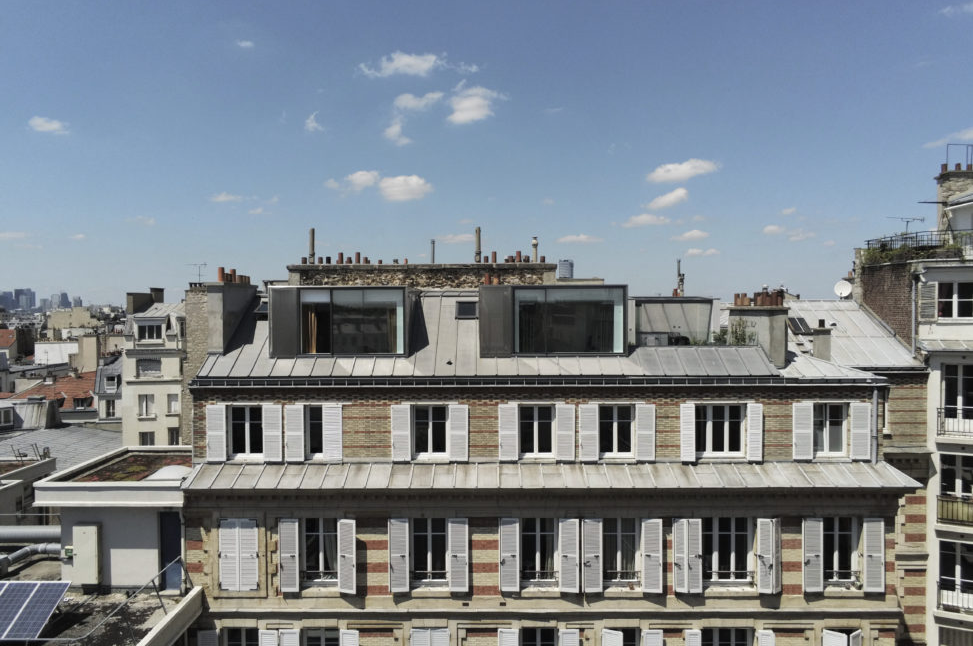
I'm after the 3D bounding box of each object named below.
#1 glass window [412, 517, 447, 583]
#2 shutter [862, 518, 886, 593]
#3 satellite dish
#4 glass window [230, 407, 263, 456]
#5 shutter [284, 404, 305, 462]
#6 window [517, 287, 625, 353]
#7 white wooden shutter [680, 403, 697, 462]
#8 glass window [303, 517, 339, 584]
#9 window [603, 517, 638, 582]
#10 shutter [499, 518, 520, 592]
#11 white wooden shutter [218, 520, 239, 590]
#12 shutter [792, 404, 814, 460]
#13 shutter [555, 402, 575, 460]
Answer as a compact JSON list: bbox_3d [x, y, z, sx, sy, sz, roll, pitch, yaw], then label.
[{"bbox_3d":[-1.700,6.754,19.280,1.030,1.980,0.080,0,1,0],"label":"glass window"},{"bbox_3d":[11.011,6.598,18.350,0.624,2.083,0.060,0,1,2],"label":"shutter"},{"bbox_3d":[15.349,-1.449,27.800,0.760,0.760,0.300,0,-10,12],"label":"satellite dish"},{"bbox_3d":[-7.284,3.297,19.686,1.145,1.558,0.100,0,1,0],"label":"glass window"},{"bbox_3d":[-5.755,3.316,19.406,0.574,1.686,0.050,0,1,0],"label":"shutter"},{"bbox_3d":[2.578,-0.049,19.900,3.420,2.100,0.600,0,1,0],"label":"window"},{"bbox_3d":[5.848,3.179,18.730,0.439,1.672,0.060,0,1,0],"label":"white wooden shutter"},{"bbox_3d":[-4.770,6.562,18.691,1.130,1.924,0.100,0,1,0],"label":"glass window"},{"bbox_3d":[3.882,6.568,18.730,1.101,1.926,0.120,0,1,0],"label":"window"},{"bbox_3d":[0.665,6.610,18.380,0.591,2.078,0.060,0,1,3],"label":"shutter"},{"bbox_3d":[-7.603,6.862,19.100,0.585,2.110,0.050,0,1,0],"label":"white wooden shutter"},{"bbox_3d":[9.599,3.286,19.580,0.600,1.710,0.050,0,1,0],"label":"shutter"},{"bbox_3d":[2.365,3.280,19.348,0.583,1.687,0.050,0,1,0],"label":"shutter"}]

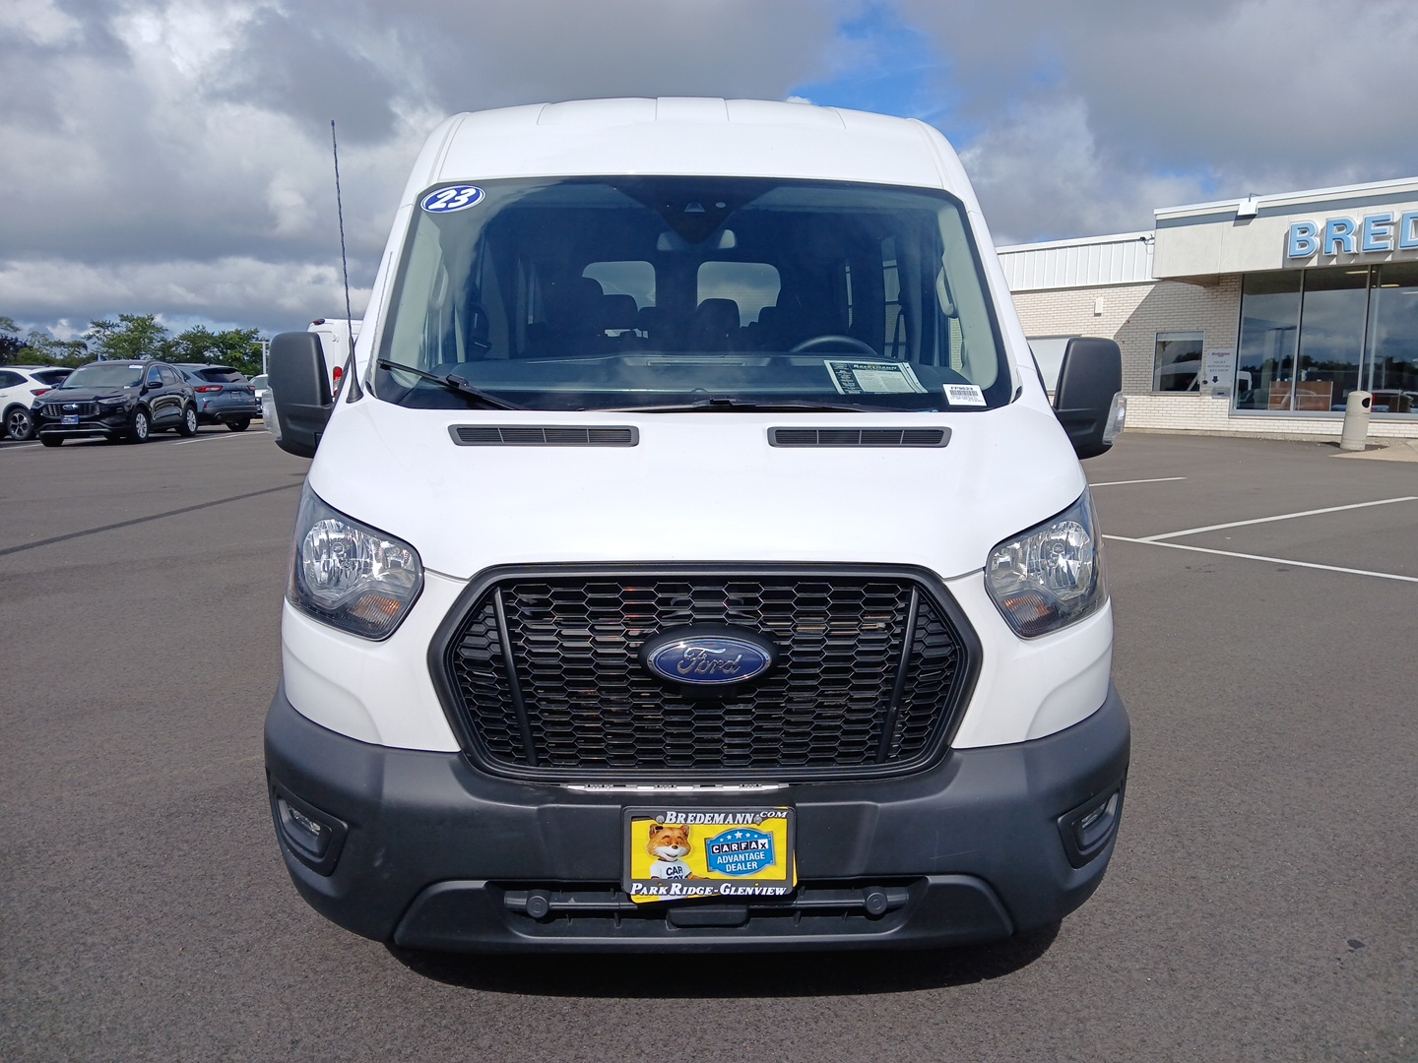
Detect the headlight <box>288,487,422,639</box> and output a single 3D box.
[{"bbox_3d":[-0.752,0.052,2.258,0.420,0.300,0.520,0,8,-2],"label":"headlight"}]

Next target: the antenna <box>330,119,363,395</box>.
[{"bbox_3d":[-1.000,-0.748,2.920,0.045,0.769,0.050,-4,1,-1],"label":"antenna"}]

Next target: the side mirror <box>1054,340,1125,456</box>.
[{"bbox_3d":[1.106,-0.386,3.096,0.230,0.365,0.190,0,8,-2],"label":"side mirror"}]

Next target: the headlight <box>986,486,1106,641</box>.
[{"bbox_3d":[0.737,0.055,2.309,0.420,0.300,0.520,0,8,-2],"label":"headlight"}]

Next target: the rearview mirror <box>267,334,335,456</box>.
[{"bbox_3d":[-1.132,-0.384,2.998,0.240,0.370,0.200,0,8,-2],"label":"rearview mirror"}]

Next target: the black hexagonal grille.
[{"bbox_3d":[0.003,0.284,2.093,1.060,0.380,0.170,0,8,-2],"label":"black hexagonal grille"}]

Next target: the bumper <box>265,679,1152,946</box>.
[{"bbox_3d":[-0.002,0.565,2.245,2.010,0.400,0.580,0,8,-2],"label":"bumper"}]

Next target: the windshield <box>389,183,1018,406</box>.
[{"bbox_3d":[-0.029,-0.639,2.945,1.740,1.050,0.250,0,-36,-2],"label":"windshield"}]

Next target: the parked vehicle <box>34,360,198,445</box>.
[{"bbox_3d":[-12.459,-2.796,22.640,1.930,1.680,4.580,-1,8,-6],"label":"parked vehicle"}]

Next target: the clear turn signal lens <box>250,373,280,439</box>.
[{"bbox_3d":[-1.233,-0.351,2.970,0.073,0.173,0.070,0,9,-2],"label":"clear turn signal lens"}]

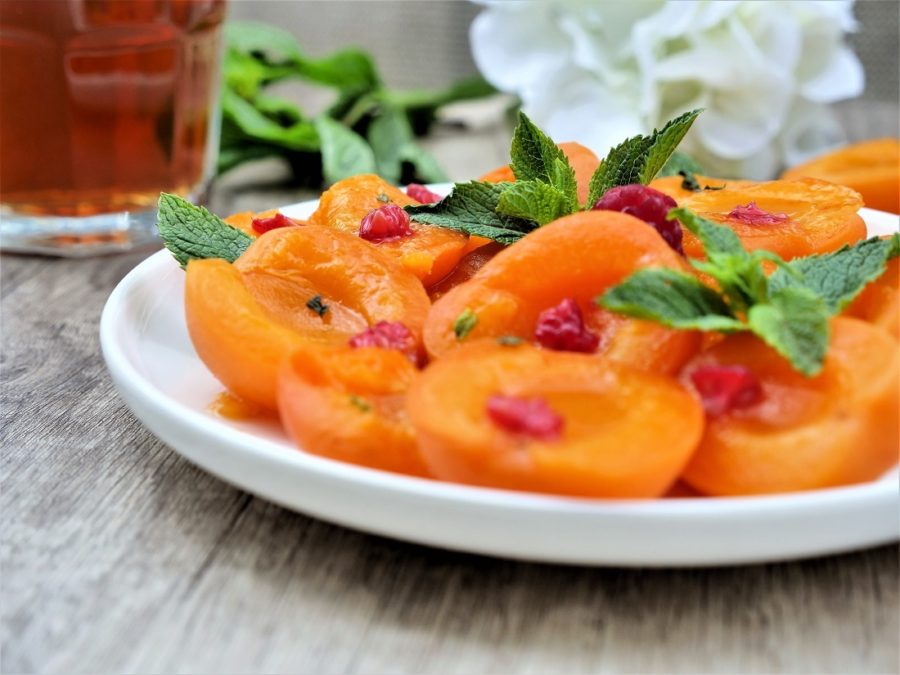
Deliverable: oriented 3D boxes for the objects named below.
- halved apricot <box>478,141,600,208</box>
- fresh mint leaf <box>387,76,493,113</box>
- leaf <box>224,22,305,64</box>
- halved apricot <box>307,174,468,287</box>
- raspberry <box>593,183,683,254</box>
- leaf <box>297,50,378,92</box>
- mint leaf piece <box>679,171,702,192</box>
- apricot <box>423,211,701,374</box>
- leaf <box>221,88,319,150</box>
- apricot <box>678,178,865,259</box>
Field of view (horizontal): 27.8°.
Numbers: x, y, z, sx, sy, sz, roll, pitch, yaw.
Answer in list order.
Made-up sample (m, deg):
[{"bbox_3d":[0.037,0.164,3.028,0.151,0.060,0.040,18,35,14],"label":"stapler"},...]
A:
[{"bbox_3d":[0.023,-0.035,0.430,0.036,0.024,0.036,-2,31,1],"label":"halved apricot"},{"bbox_3d":[-0.003,-0.083,0.620,0.040,0.010,0.016,-7,21,-19],"label":"fresh mint leaf"},{"bbox_3d":[-0.062,-0.098,0.605,0.032,0.012,0.020,0,19,0],"label":"leaf"},{"bbox_3d":[-0.014,-0.016,0.402,0.038,0.021,0.040,3,37,-1],"label":"halved apricot"},{"bbox_3d":[0.038,-0.024,0.372,0.017,0.015,0.018,0,19,0],"label":"raspberry"},{"bbox_3d":[-0.037,-0.088,0.600,0.030,0.012,0.018,3,20,9],"label":"leaf"},{"bbox_3d":[0.056,-0.036,0.420,0.006,0.004,0.005,1,19,0],"label":"mint leaf piece"},{"bbox_3d":[0.021,-0.002,0.355,0.051,0.024,0.043,0,39,0],"label":"apricot"},{"bbox_3d":[-0.056,-0.067,0.560,0.034,0.014,0.018,7,21,19],"label":"leaf"},{"bbox_3d":[0.070,-0.020,0.405,0.042,0.021,0.042,0,19,0],"label":"apricot"}]

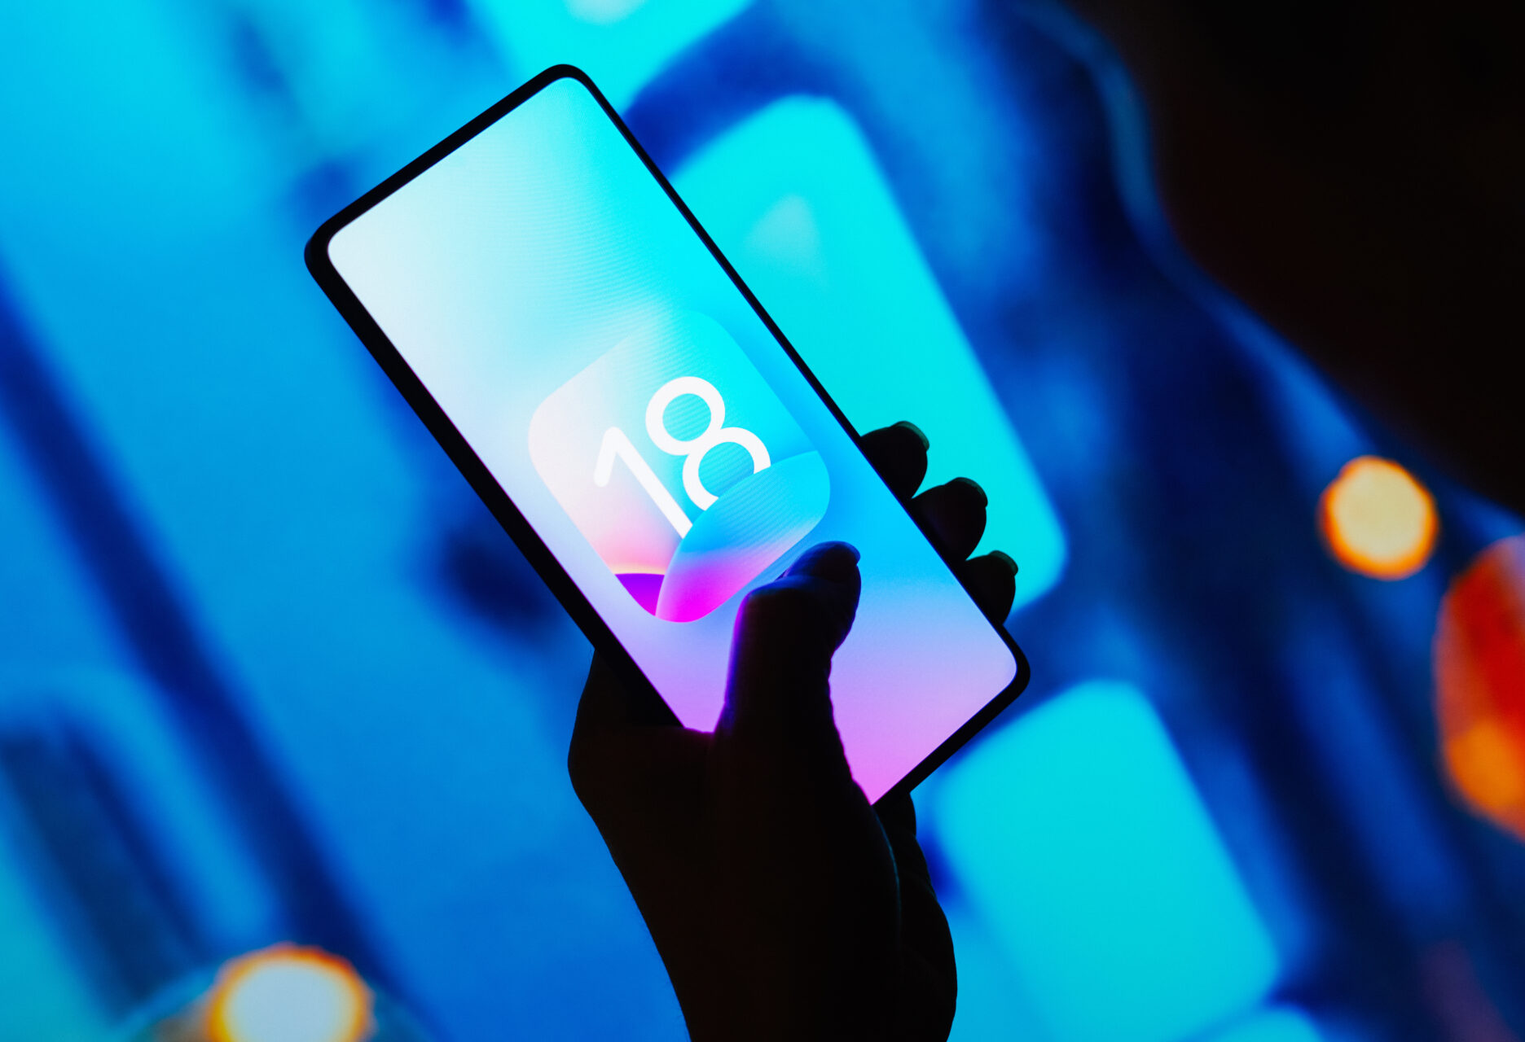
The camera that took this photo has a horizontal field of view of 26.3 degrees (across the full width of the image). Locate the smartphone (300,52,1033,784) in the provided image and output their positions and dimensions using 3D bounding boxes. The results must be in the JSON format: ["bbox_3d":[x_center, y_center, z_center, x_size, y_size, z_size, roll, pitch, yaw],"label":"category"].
[{"bbox_3d":[-0.018,-0.011,0.656,0.074,0.161,0.008,-39,4,-27],"label":"smartphone"}]

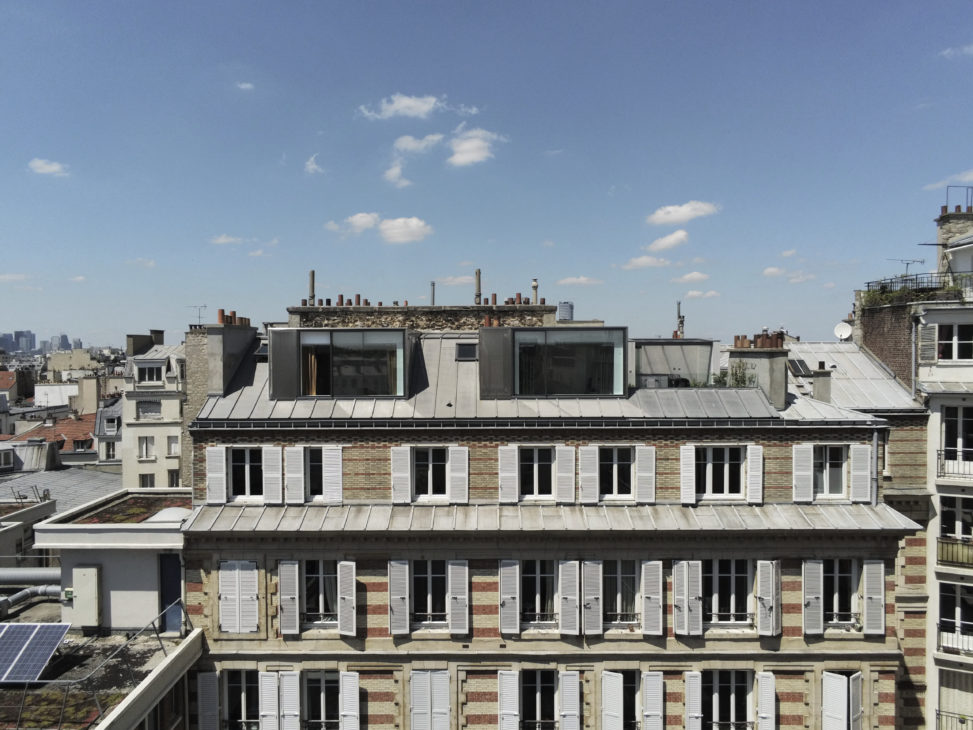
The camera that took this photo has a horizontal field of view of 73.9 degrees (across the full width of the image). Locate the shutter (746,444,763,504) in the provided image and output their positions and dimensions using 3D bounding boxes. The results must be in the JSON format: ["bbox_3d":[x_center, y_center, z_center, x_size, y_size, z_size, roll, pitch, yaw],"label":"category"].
[{"bbox_3d":[8.146,3.316,19.580,0.475,1.710,0.050,0,1,0],"label":"shutter"}]

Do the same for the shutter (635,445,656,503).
[{"bbox_3d":[4.638,3.189,18.830,0.567,1.637,0.050,0,1,0],"label":"shutter"}]

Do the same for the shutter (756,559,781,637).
[{"bbox_3d":[7.972,6.574,18.220,0.680,2.100,0.160,0,1,0],"label":"shutter"}]

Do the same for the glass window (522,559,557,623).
[{"bbox_3d":[1.508,6.590,18.750,1.056,1.899,0.120,0,1,0],"label":"glass window"}]

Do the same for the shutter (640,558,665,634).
[{"bbox_3d":[4.871,6.837,18.950,0.600,2.130,0.050,0,1,14],"label":"shutter"}]

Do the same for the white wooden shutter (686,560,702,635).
[{"bbox_3d":[6.058,6.764,18.747,0.425,2.160,0.050,0,1,0],"label":"white wooden shutter"}]

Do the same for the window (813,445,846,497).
[{"bbox_3d":[10.021,3.121,18.995,1.147,1.549,0.100,0,1,0],"label":"window"}]

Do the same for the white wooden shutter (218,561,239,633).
[{"bbox_3d":[-7.603,6.862,19.100,0.585,2.110,0.050,0,1,0],"label":"white wooden shutter"}]

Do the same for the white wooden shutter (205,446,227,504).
[{"bbox_3d":[-8.115,3.319,19.423,0.594,1.688,0.050,0,1,0],"label":"white wooden shutter"}]

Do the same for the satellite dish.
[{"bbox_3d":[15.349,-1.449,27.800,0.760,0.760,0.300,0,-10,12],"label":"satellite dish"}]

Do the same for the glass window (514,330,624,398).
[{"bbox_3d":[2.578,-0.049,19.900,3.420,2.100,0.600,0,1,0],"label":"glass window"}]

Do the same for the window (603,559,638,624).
[{"bbox_3d":[3.882,6.568,18.730,1.101,1.926,0.120,0,1,0],"label":"window"}]

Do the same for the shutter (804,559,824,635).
[{"bbox_3d":[9.248,6.573,18.279,0.577,2.110,0.050,0,1,-8],"label":"shutter"}]

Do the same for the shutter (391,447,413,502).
[{"bbox_3d":[-2.548,3.303,19.383,0.600,1.678,0.050,0,1,0],"label":"shutter"}]

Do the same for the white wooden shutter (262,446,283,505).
[{"bbox_3d":[-6.257,3.236,18.918,0.578,1.651,0.050,0,1,0],"label":"white wooden shutter"}]

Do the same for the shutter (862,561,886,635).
[{"bbox_3d":[11.011,6.598,18.350,0.624,2.083,0.060,0,1,2],"label":"shutter"}]

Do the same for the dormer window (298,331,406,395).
[{"bbox_3d":[-4.197,-0.047,20.250,3.260,2.080,0.280,0,1,0],"label":"dormer window"}]

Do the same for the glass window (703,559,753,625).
[{"bbox_3d":[7.074,6.737,19.139,1.594,1.991,0.100,0,1,0],"label":"glass window"}]

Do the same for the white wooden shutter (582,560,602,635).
[{"bbox_3d":[3.019,6.598,18.330,0.572,2.101,0.050,0,1,-8],"label":"white wooden shutter"}]

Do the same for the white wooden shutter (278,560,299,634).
[{"bbox_3d":[-5.789,6.841,19.000,0.590,2.130,0.050,0,1,-2],"label":"white wooden shutter"}]

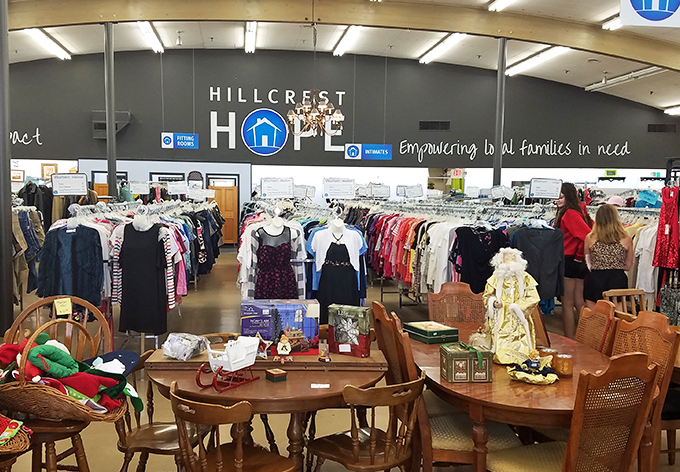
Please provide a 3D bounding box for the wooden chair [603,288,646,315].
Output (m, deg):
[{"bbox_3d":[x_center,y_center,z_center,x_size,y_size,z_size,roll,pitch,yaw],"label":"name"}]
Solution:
[{"bbox_3d":[2.340,0.866,3.850,0.520,0.880,0.530,-1,5,-17],"label":"wooden chair"}]

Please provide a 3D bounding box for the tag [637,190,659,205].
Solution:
[{"bbox_3d":[3.383,-0.417,5.600,0.210,0.128,0.012,28,4,3],"label":"tag"}]

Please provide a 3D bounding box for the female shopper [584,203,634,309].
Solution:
[{"bbox_3d":[2.360,0.477,4.500,0.440,1.560,0.320,2,4,16],"label":"female shopper"}]

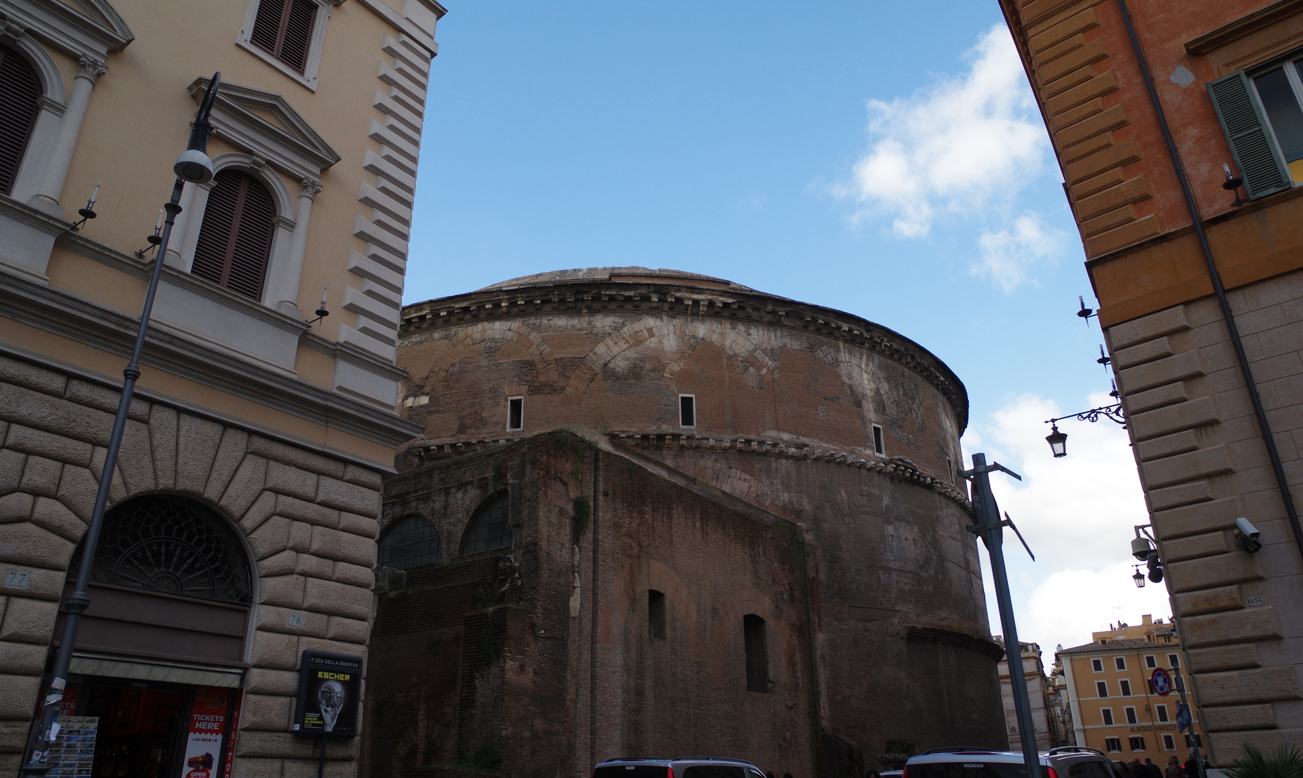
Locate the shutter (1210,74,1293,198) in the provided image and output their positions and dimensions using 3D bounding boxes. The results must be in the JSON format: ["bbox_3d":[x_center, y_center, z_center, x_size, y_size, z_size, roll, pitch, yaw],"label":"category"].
[{"bbox_3d":[9.200,-3.933,13.393,0.540,2.320,0.050,-20,-30,36],"label":"shutter"}]

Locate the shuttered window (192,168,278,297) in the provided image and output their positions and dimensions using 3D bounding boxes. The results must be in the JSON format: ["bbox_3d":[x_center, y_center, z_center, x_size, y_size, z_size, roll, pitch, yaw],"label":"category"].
[{"bbox_3d":[-6.752,-2.572,14.223,0.150,2.271,1.206,-18,-29,33],"label":"shuttered window"}]

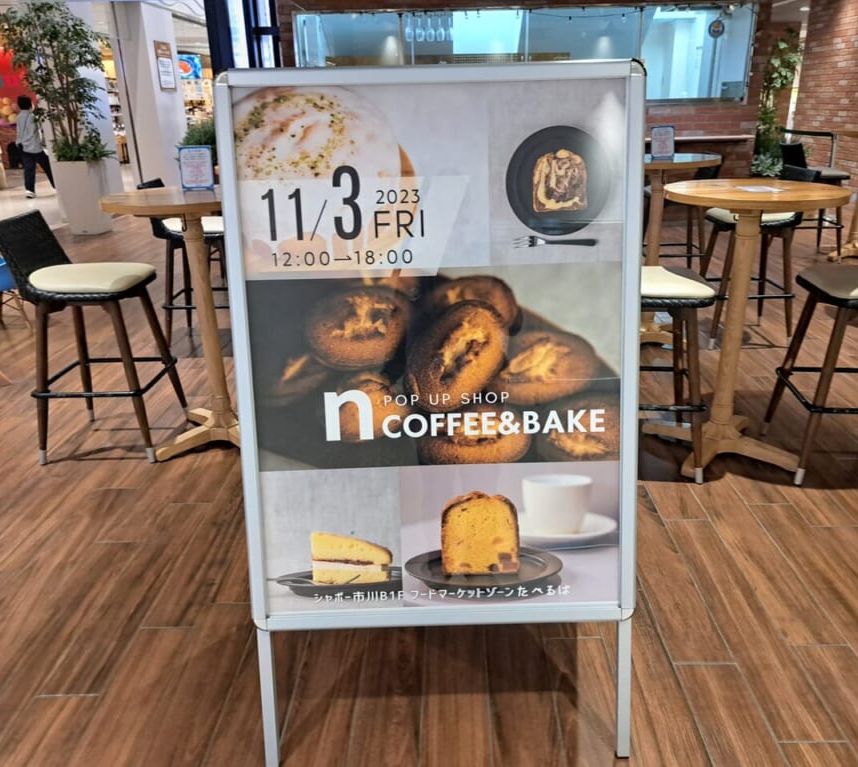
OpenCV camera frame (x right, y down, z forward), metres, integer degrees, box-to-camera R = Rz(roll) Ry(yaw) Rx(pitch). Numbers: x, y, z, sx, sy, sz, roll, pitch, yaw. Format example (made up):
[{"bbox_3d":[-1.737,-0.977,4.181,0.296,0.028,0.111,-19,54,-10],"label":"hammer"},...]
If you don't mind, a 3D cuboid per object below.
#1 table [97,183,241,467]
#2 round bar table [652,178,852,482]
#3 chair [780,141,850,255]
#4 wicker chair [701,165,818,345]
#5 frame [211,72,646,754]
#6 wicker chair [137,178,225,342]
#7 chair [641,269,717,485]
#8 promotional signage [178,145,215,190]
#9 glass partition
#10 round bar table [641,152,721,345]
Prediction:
[{"bbox_3d":[-0.868,-0.236,2.796,0.595,1.000,0.595,-1,22,0],"label":"table"},{"bbox_3d":[1.115,-0.204,2.600,0.595,1.000,0.595,-1,22,0],"label":"round bar table"},{"bbox_3d":[3.060,-1.453,5.671,0.480,0.930,0.450,0,22,5],"label":"chair"},{"bbox_3d":[1.728,-0.688,3.858,0.480,0.930,0.450,-1,22,0],"label":"wicker chair"},{"bbox_3d":[0.020,0.066,1.504,0.790,1.370,0.570,-1,22,0],"label":"frame"},{"bbox_3d":[-1.230,-0.636,3.906,0.480,0.930,0.450,-1,22,0],"label":"wicker chair"},{"bbox_3d":[0.783,-0.158,2.603,0.480,0.930,0.450,0,22,5],"label":"chair"},{"bbox_3d":[-0.885,-0.819,2.697,0.130,0.170,0.050,0,22,4],"label":"promotional signage"},{"bbox_3d":[0.896,-3.076,6.661,4.270,0.820,0.090,-2,22,-1],"label":"glass partition"},{"bbox_3d":[1.168,-0.672,3.753,0.595,1.000,0.595,-1,22,0],"label":"round bar table"}]

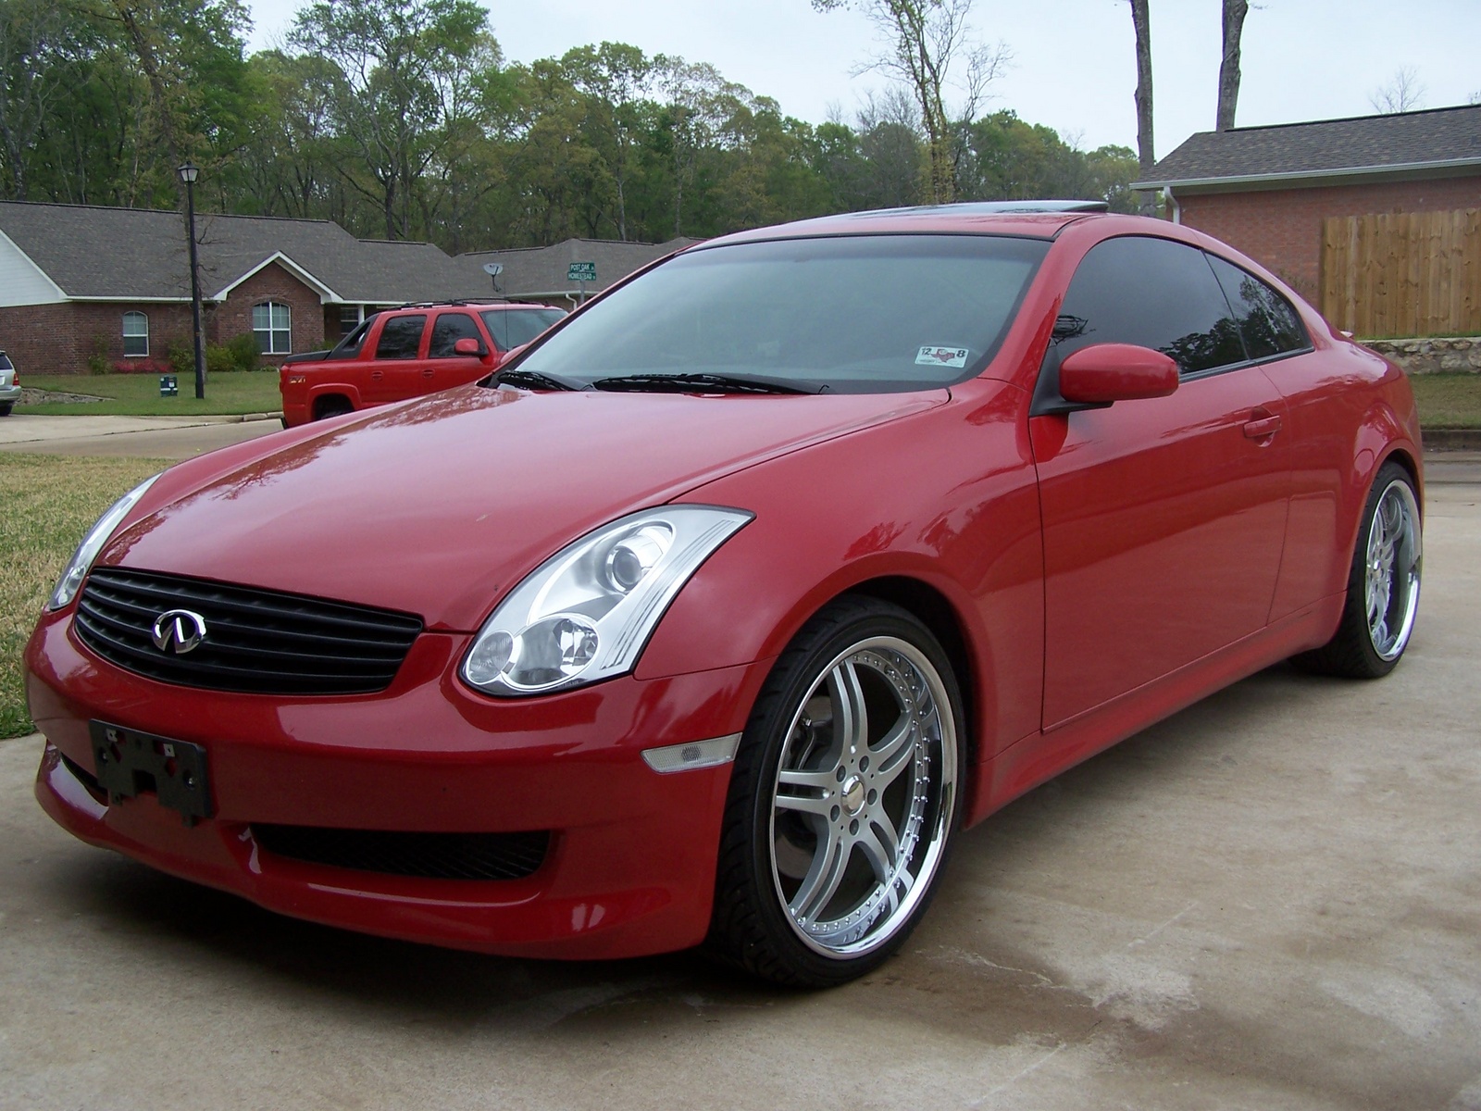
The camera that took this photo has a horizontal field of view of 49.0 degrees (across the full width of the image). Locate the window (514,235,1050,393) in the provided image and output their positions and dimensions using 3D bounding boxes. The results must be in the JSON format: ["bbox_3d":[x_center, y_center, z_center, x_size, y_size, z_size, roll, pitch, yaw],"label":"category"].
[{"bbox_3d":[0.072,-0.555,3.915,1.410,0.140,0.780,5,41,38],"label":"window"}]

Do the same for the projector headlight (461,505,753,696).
[{"bbox_3d":[-0.215,0.075,2.522,0.310,0.260,0.420,5,11,38],"label":"projector headlight"}]

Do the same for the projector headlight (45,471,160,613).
[{"bbox_3d":[-1.286,-0.026,3.370,0.310,0.260,0.420,5,11,38],"label":"projector headlight"}]

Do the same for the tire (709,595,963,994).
[{"bbox_3d":[0.138,0.408,2.877,0.245,0.660,0.660,5,11,38],"label":"tire"}]

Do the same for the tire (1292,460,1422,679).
[{"bbox_3d":[1.913,0.036,5.075,0.270,0.660,0.660,5,11,38],"label":"tire"}]

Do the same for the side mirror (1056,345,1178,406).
[{"bbox_3d":[0.777,-0.378,3.349,0.220,0.130,0.140,5,11,38],"label":"side mirror"}]

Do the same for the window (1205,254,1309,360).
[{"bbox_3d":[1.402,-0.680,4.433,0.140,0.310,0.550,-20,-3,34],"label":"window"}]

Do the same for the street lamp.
[{"bbox_3d":[-11.644,-5.822,34.630,0.450,5.000,0.450,5,11,38],"label":"street lamp"}]

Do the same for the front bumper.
[{"bbox_3d":[-0.812,0.325,2.904,1.780,0.500,0.570,5,11,38],"label":"front bumper"}]

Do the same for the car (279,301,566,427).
[{"bbox_3d":[-2.778,-1.843,18.021,5.630,1.880,2.020,7,12,43],"label":"car"}]

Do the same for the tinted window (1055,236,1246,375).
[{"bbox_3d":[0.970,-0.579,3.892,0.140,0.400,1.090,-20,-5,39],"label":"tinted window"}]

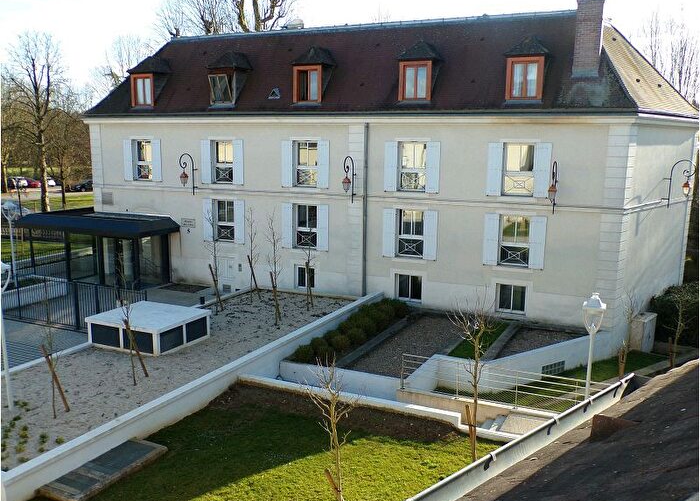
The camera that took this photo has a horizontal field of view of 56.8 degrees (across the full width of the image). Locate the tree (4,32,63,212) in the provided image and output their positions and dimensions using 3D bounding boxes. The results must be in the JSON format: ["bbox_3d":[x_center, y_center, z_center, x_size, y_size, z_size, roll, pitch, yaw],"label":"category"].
[{"bbox_3d":[-30.391,-12.013,62.160,5.900,17.354,5.900,-4,10,-26],"label":"tree"}]

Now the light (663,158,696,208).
[{"bbox_3d":[13.881,-2.739,27.175,1.365,2.016,0.353,9,12,41],"label":"light"}]

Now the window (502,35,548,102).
[{"bbox_3d":[6.789,-7.016,24.715,1.562,2.444,1.462,5,10,24],"label":"window"}]

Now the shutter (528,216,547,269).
[{"bbox_3d":[7.434,-0.310,25.642,0.578,2.115,0.050,5,10,23],"label":"shutter"}]

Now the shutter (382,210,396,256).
[{"bbox_3d":[1.603,-0.712,25.898,0.524,1.930,0.045,5,10,23],"label":"shutter"}]

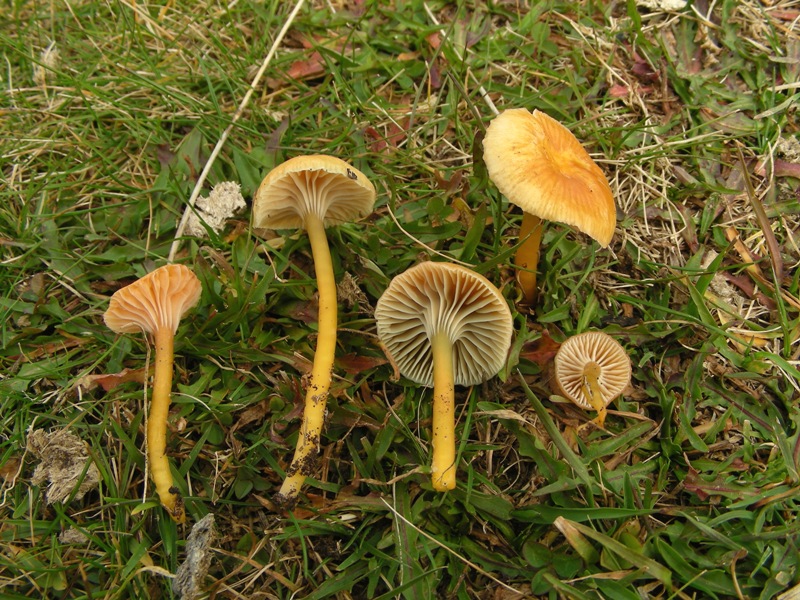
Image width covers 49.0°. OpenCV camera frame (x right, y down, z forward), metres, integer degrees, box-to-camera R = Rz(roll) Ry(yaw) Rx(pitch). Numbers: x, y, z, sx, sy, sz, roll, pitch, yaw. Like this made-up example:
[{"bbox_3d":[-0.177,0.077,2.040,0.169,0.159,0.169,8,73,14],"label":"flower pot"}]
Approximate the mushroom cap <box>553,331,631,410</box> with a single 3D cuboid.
[{"bbox_3d":[0.056,0.020,0.258,0.023,0.010,0.023,0,94,12],"label":"mushroom cap"}]

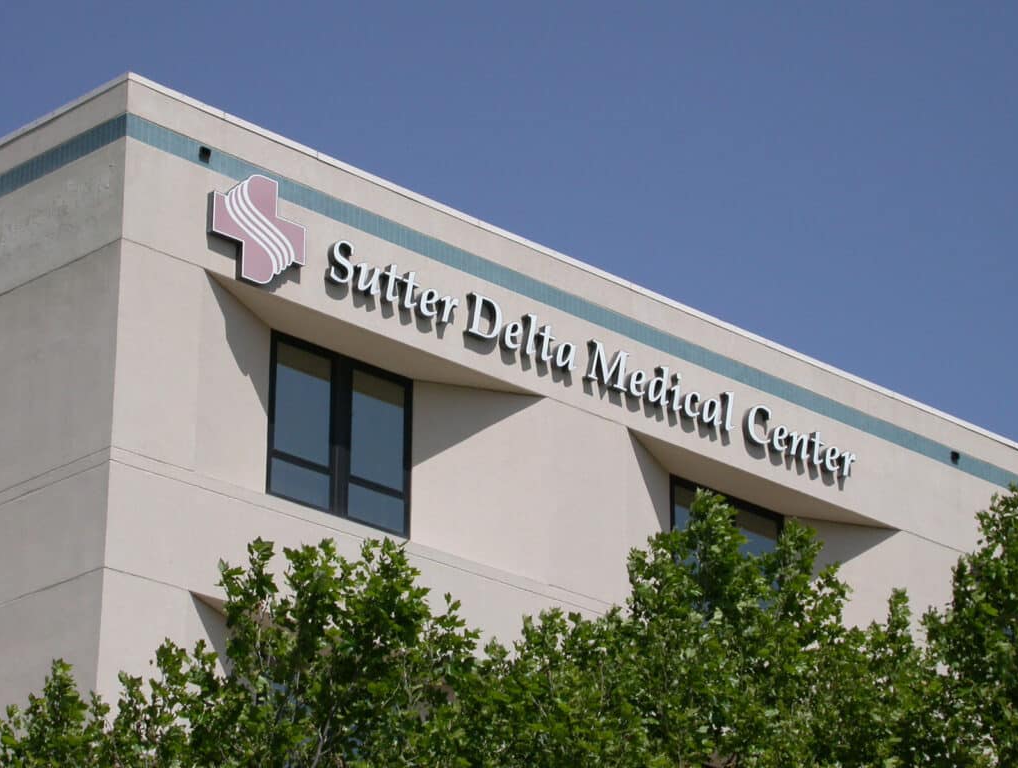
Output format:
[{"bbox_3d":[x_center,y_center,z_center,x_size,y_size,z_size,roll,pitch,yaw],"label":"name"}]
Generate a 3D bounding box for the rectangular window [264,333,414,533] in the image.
[{"bbox_3d":[-2.092,0.656,39.399,2.366,2.156,0.130,20,-30,-41],"label":"rectangular window"}]

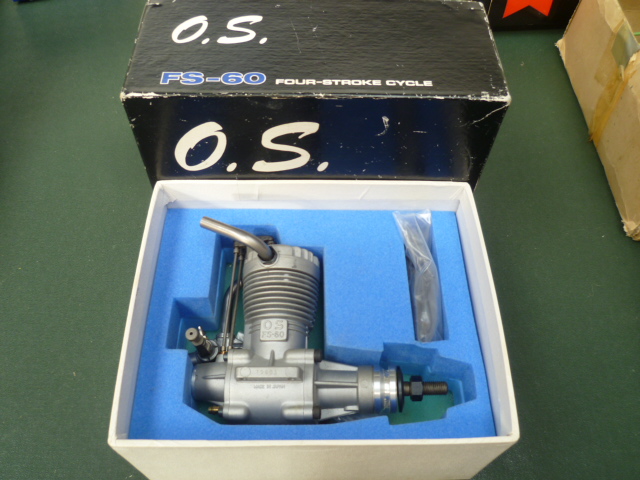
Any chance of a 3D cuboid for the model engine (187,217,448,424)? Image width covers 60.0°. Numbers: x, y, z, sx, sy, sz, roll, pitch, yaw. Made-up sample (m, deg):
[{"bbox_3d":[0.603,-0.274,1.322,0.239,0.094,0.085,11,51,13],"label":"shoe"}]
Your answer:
[{"bbox_3d":[-0.001,0.051,0.338,0.149,0.067,0.129,0,56,-2],"label":"model engine"}]

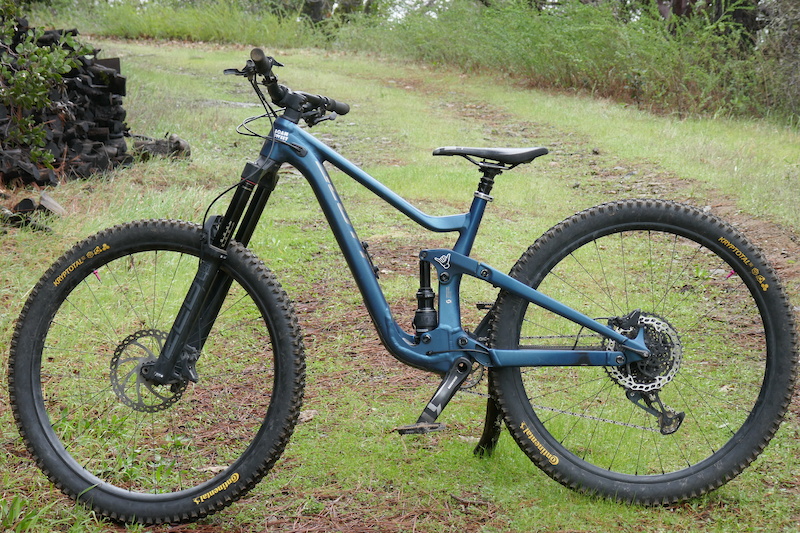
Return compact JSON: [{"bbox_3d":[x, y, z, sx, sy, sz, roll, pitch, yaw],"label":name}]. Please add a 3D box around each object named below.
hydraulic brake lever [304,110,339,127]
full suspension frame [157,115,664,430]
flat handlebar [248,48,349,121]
[{"bbox_3d":[-0.201,-0.378,5.785,0.085,0.048,0.125,-3,-5,13],"label":"hydraulic brake lever"},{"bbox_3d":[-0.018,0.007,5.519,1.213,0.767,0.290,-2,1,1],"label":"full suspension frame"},{"bbox_3d":[-0.255,-0.420,5.518,0.090,0.075,0.790,-3,-5,13],"label":"flat handlebar"}]

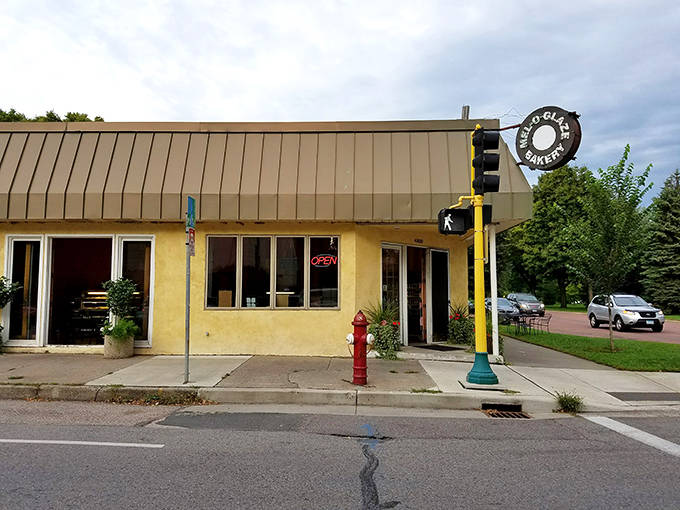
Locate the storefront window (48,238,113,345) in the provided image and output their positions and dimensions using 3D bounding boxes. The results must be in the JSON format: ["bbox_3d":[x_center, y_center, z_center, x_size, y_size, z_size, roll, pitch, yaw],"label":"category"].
[{"bbox_3d":[-5.984,0.820,11.777,1.499,2.461,0.100,0,-4,1],"label":"storefront window"}]

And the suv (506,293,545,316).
[{"bbox_3d":[14.266,3.834,39.124,1.980,1.820,5.000,0,-4,8],"label":"suv"}]

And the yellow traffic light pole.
[{"bbox_3d":[2.328,-0.063,8.430,0.520,4.277,0.500,0,-4,6],"label":"yellow traffic light pole"}]

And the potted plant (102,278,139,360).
[{"bbox_3d":[-4.836,1.360,11.228,0.835,1.752,0.780,0,-4,0],"label":"potted plant"}]

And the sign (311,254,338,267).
[{"bbox_3d":[-0.357,0.136,11.800,0.635,0.306,0.060,0,-4,1],"label":"sign"}]

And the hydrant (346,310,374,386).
[{"bbox_3d":[0.326,1.458,8.149,0.450,1.170,0.320,0,-5,1],"label":"hydrant"}]

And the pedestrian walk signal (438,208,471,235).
[{"bbox_3d":[1.922,-0.567,8.650,0.470,0.430,0.220,0,-5,1],"label":"pedestrian walk signal"}]

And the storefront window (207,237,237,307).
[{"bbox_3d":[-2.725,0.387,11.743,0.713,1.633,0.100,0,-4,1],"label":"storefront window"}]

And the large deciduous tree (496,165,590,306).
[{"bbox_3d":[24.501,-1.804,60.672,10.500,16.000,10.000,0,-5,1],"label":"large deciduous tree"}]

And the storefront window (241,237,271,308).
[{"bbox_3d":[-1.887,0.377,11.407,0.713,1.622,0.100,0,-5,1],"label":"storefront window"}]

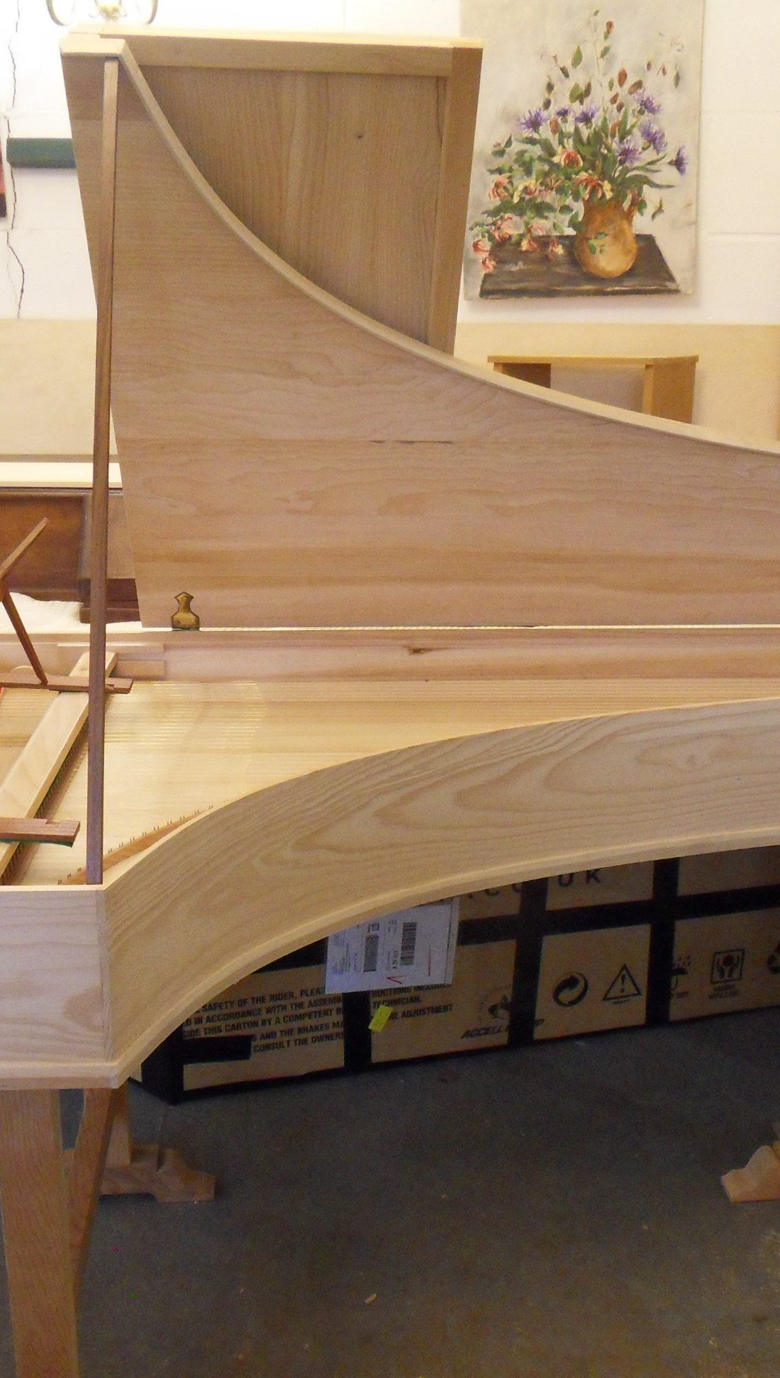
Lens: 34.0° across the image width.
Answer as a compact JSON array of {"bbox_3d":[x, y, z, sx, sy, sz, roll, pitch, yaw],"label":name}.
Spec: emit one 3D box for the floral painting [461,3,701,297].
[{"bbox_3d":[0.369,-1.067,2.451,0.457,0.600,0.020,-2,16,1],"label":"floral painting"}]

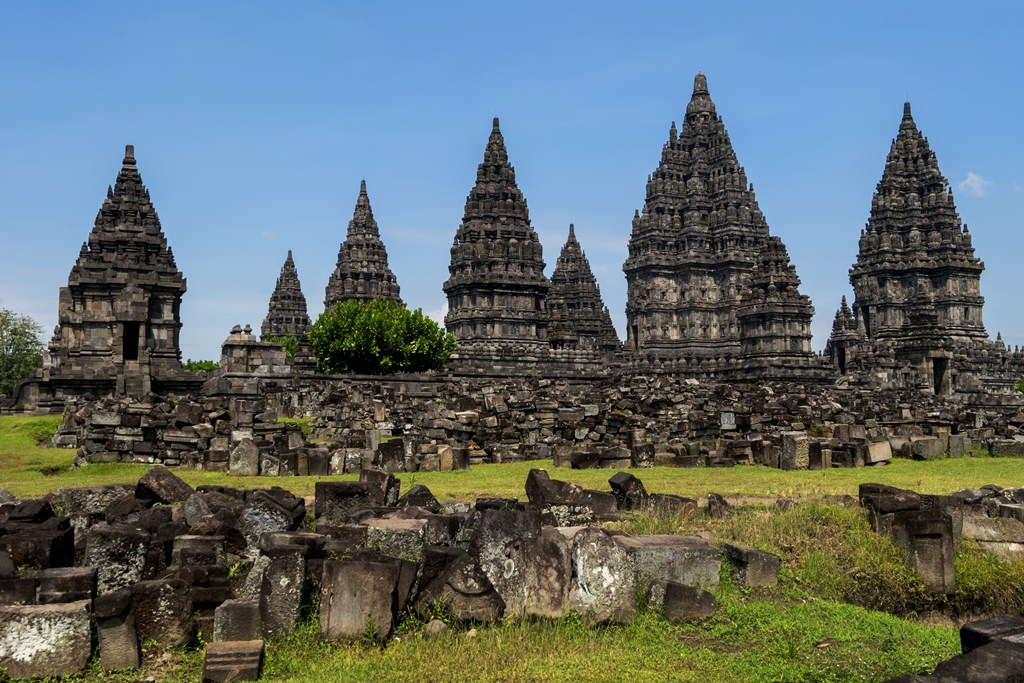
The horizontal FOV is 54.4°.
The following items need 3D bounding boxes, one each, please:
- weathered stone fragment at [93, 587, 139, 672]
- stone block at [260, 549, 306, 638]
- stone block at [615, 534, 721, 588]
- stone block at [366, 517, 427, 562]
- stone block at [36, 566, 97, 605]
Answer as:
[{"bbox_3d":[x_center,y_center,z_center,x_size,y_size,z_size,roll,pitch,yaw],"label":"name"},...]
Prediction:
[{"bbox_3d":[-2.408,1.758,6.061,0.260,0.480,0.260,1,-3,-18],"label":"weathered stone fragment"},{"bbox_3d":[-1.430,1.569,6.245,0.271,0.479,0.300,0,-2,-12],"label":"stone block"},{"bbox_3d":[1.199,1.722,7.790,0.773,0.344,0.500,0,-2,0],"label":"stone block"},{"bbox_3d":[-0.923,1.603,7.995,0.486,0.303,0.500,0,-2,-5],"label":"stone block"},{"bbox_3d":[-2.609,1.430,5.850,0.300,0.143,0.300,1,-2,-19],"label":"stone block"}]

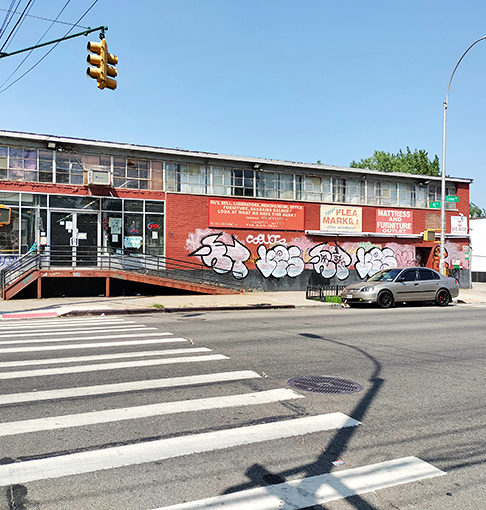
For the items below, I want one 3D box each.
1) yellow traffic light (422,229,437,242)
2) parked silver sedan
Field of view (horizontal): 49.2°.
[{"bbox_3d":[7.647,-0.765,21.700,0.480,0.460,0.230,1,-1,-27],"label":"yellow traffic light"},{"bbox_3d":[5.732,1.134,19.330,4.440,1.410,1.730,1,-1,-25],"label":"parked silver sedan"}]

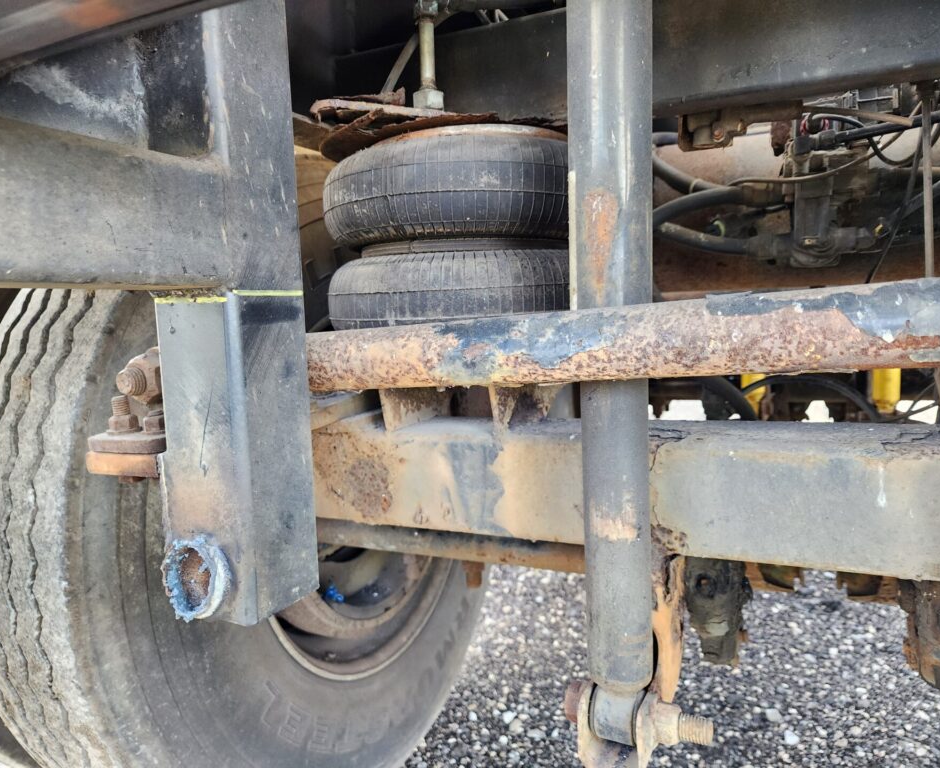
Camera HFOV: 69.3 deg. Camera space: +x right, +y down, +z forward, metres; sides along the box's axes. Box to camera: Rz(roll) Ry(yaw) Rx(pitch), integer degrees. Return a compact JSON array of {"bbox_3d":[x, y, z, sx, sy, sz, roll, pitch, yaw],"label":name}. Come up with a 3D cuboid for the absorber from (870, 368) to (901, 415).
[{"bbox_3d":[0.976,-0.129,1.590,0.068,0.380,0.068,0,5,28],"label":"absorber"}]

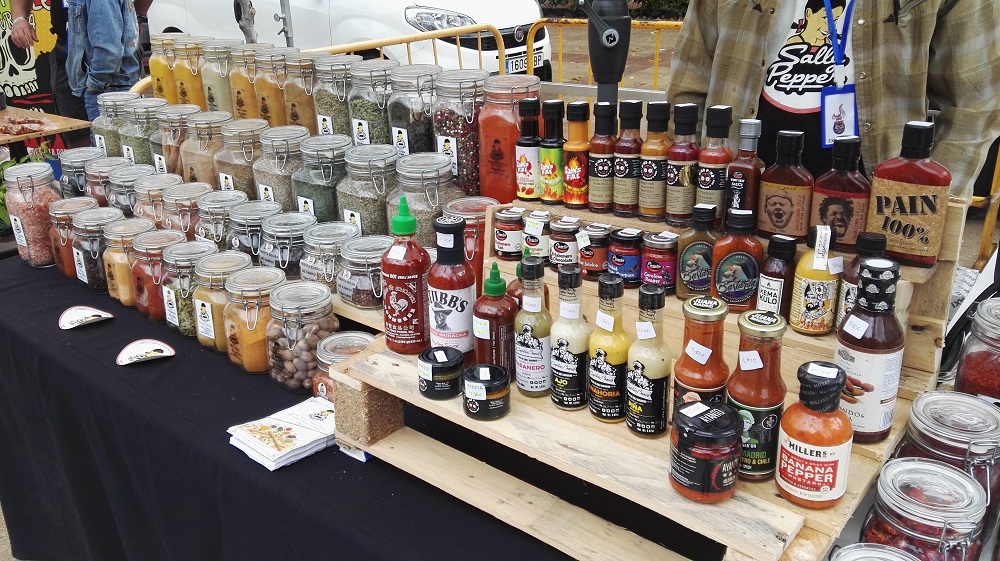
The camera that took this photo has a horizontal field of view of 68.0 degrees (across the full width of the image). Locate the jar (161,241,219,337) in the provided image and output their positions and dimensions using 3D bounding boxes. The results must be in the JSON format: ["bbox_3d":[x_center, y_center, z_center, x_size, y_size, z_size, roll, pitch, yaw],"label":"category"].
[{"bbox_3d":[-0.582,0.020,1.424,0.108,0.163,0.114,17,26,40],"label":"jar"}]

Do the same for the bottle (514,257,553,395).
[{"bbox_3d":[0.041,0.056,0.920,0.047,0.173,0.047,-2,19,1],"label":"bottle"}]

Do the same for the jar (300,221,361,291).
[{"bbox_3d":[-0.299,-0.042,1.334,0.107,0.105,0.108,-1,17,0],"label":"jar"}]

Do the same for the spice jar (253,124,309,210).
[{"bbox_3d":[-0.436,-0.199,1.544,0.122,0.232,0.122,11,21,32],"label":"spice jar"}]

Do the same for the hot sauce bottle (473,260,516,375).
[{"bbox_3d":[-0.004,0.049,0.914,0.056,0.162,0.056,-1,19,0],"label":"hot sauce bottle"}]

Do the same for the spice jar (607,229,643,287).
[{"bbox_3d":[0.180,-0.032,1.067,0.047,0.075,0.047,0,19,0],"label":"spice jar"}]

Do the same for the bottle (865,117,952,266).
[{"bbox_3d":[0.497,-0.106,0.898,0.088,0.165,0.045,15,25,38],"label":"bottle"}]

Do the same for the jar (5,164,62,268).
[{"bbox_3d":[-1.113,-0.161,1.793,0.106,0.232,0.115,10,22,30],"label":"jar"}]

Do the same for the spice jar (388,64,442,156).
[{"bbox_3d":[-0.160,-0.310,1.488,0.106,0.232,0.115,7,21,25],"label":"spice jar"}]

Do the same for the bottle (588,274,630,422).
[{"bbox_3d":[0.127,0.077,0.856,0.047,0.171,0.047,0,19,0],"label":"bottle"}]

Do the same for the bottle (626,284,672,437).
[{"bbox_3d":[0.168,0.089,0.824,0.047,0.170,0.047,0,19,0],"label":"bottle"}]

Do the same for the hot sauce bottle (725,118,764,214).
[{"bbox_3d":[0.333,-0.136,1.006,0.038,0.163,0.038,14,22,39],"label":"hot sauce bottle"}]

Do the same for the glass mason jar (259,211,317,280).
[{"bbox_3d":[-0.390,-0.066,1.387,0.107,0.105,0.108,-1,17,0],"label":"glass mason jar"}]

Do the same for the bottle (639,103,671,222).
[{"bbox_3d":[0.232,-0.180,1.108,0.042,0.169,0.042,15,25,38],"label":"bottle"}]

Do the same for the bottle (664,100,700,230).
[{"bbox_3d":[0.254,-0.159,1.025,0.041,0.165,0.041,-16,28,-35],"label":"bottle"}]

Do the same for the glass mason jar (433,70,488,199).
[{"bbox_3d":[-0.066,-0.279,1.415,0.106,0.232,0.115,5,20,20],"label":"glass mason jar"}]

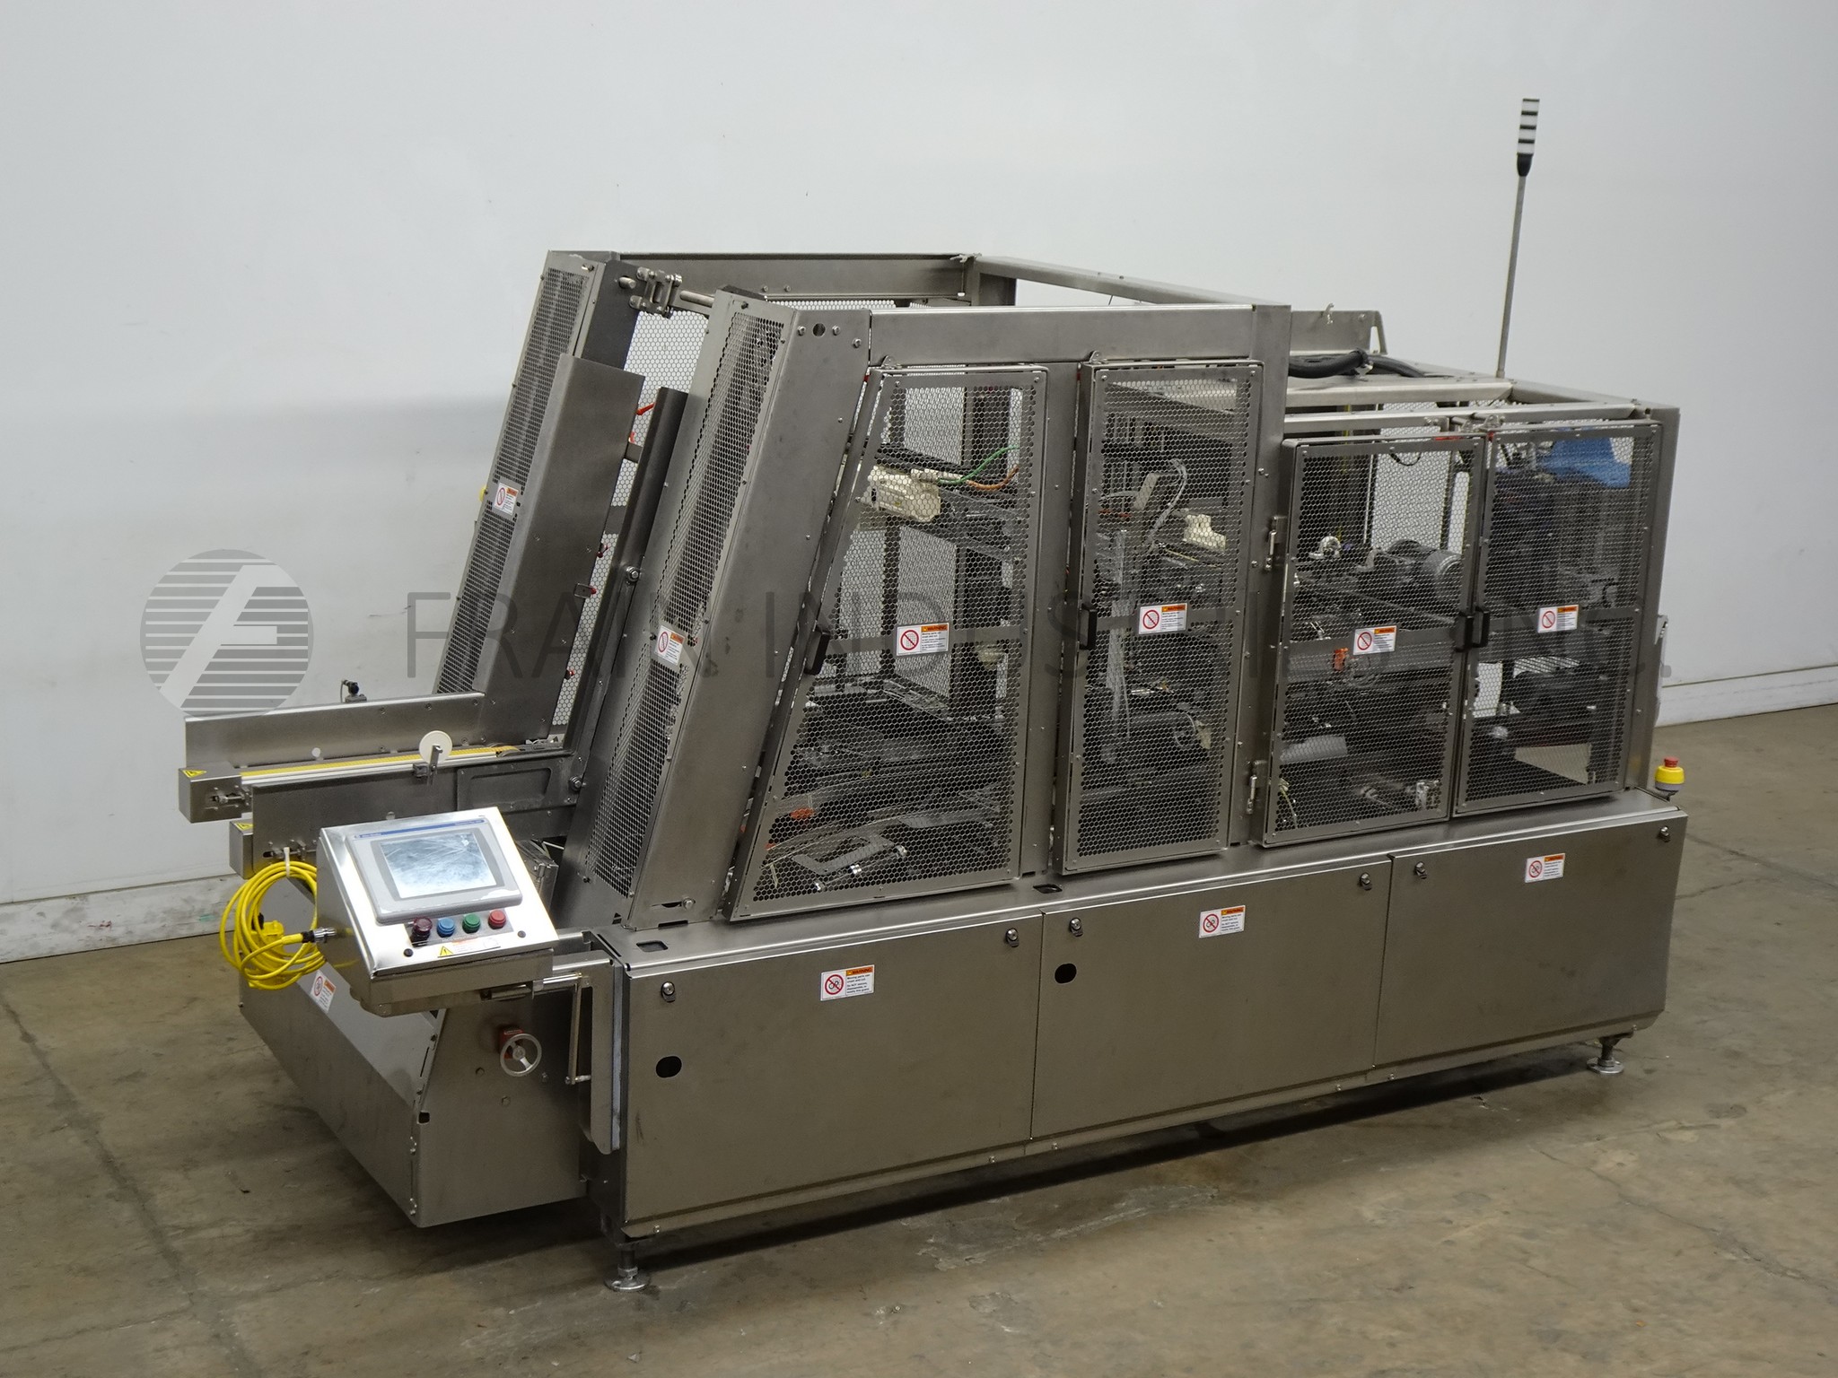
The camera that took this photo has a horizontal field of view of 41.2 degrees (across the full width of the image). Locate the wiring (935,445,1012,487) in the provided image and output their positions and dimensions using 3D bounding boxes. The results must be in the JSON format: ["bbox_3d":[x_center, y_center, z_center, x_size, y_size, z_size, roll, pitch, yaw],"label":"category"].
[{"bbox_3d":[0.142,-0.554,6.100,0.160,0.090,0.120,-6,15,-29],"label":"wiring"}]

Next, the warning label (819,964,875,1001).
[{"bbox_3d":[-0.161,0.669,5.554,0.134,0.066,0.002,-6,15,-29],"label":"warning label"}]

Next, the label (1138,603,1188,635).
[{"bbox_3d":[0.613,-0.178,6.135,0.140,0.071,0.004,-6,16,-29],"label":"label"}]

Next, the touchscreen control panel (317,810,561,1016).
[{"bbox_3d":[-1.063,0.497,5.359,0.410,0.195,0.420,-6,47,-31],"label":"touchscreen control panel"}]

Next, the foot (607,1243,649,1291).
[{"bbox_3d":[-0.663,1.308,5.559,0.104,0.098,0.104,2,13,0],"label":"foot"}]

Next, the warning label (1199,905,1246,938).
[{"bbox_3d":[0.754,0.579,6.064,0.134,0.066,0.002,-6,15,-29],"label":"warning label"}]

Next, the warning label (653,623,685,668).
[{"bbox_3d":[-0.595,-0.104,5.808,0.004,0.071,0.140,12,7,-32],"label":"warning label"}]

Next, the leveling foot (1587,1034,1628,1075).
[{"bbox_3d":[1.995,1.048,7.060,0.104,0.098,0.104,2,13,0],"label":"leveling foot"}]

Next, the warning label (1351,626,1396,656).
[{"bbox_3d":[1.215,-0.130,6.511,0.140,0.071,0.004,-6,16,-29],"label":"warning label"}]

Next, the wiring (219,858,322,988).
[{"bbox_3d":[-1.431,0.521,5.420,0.235,0.285,0.110,-6,15,-29],"label":"wiring"}]

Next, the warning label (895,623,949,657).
[{"bbox_3d":[0.009,-0.119,5.802,0.140,0.071,0.004,-6,16,-29],"label":"warning label"}]

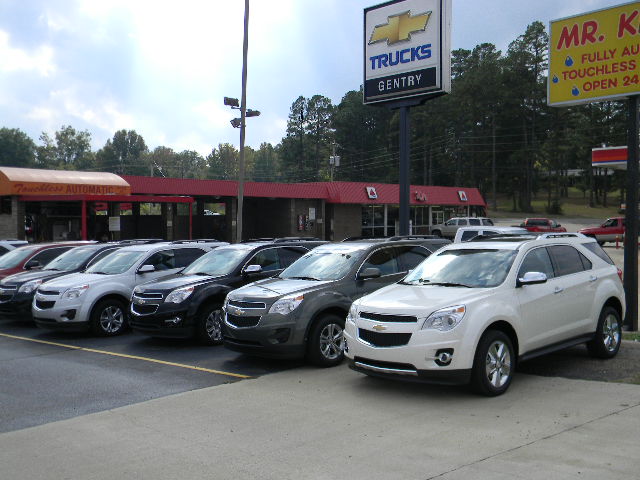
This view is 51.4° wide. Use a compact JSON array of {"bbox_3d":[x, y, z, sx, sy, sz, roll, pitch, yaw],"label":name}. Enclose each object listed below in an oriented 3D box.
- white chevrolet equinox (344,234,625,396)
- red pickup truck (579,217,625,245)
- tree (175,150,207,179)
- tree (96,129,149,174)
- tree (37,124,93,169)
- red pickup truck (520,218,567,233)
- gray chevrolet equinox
[{"bbox_3d":[2.360,0.805,8.847,4.770,1.730,1.870,-2,1,-43],"label":"white chevrolet equinox"},{"bbox_3d":[18.239,-0.460,40.000,5.300,1.800,1.950,0,1,14],"label":"red pickup truck"},{"bbox_3d":[-16.538,-5.662,85.000,4.400,11.540,4.400,0,1,0],"label":"tree"},{"bbox_3d":[-23.738,-6.621,80.000,6.200,13.560,6.200,0,1,0],"label":"tree"},{"bbox_3d":[-30.589,-6.862,80.000,6.800,14.040,6.800,0,1,0],"label":"tree"},{"bbox_3d":[13.788,-0.480,42.000,1.950,1.800,5.300,0,1,42],"label":"red pickup truck"},{"bbox_3d":[0.635,0.827,10.594,4.770,1.730,1.870,-2,1,-42],"label":"gray chevrolet equinox"}]

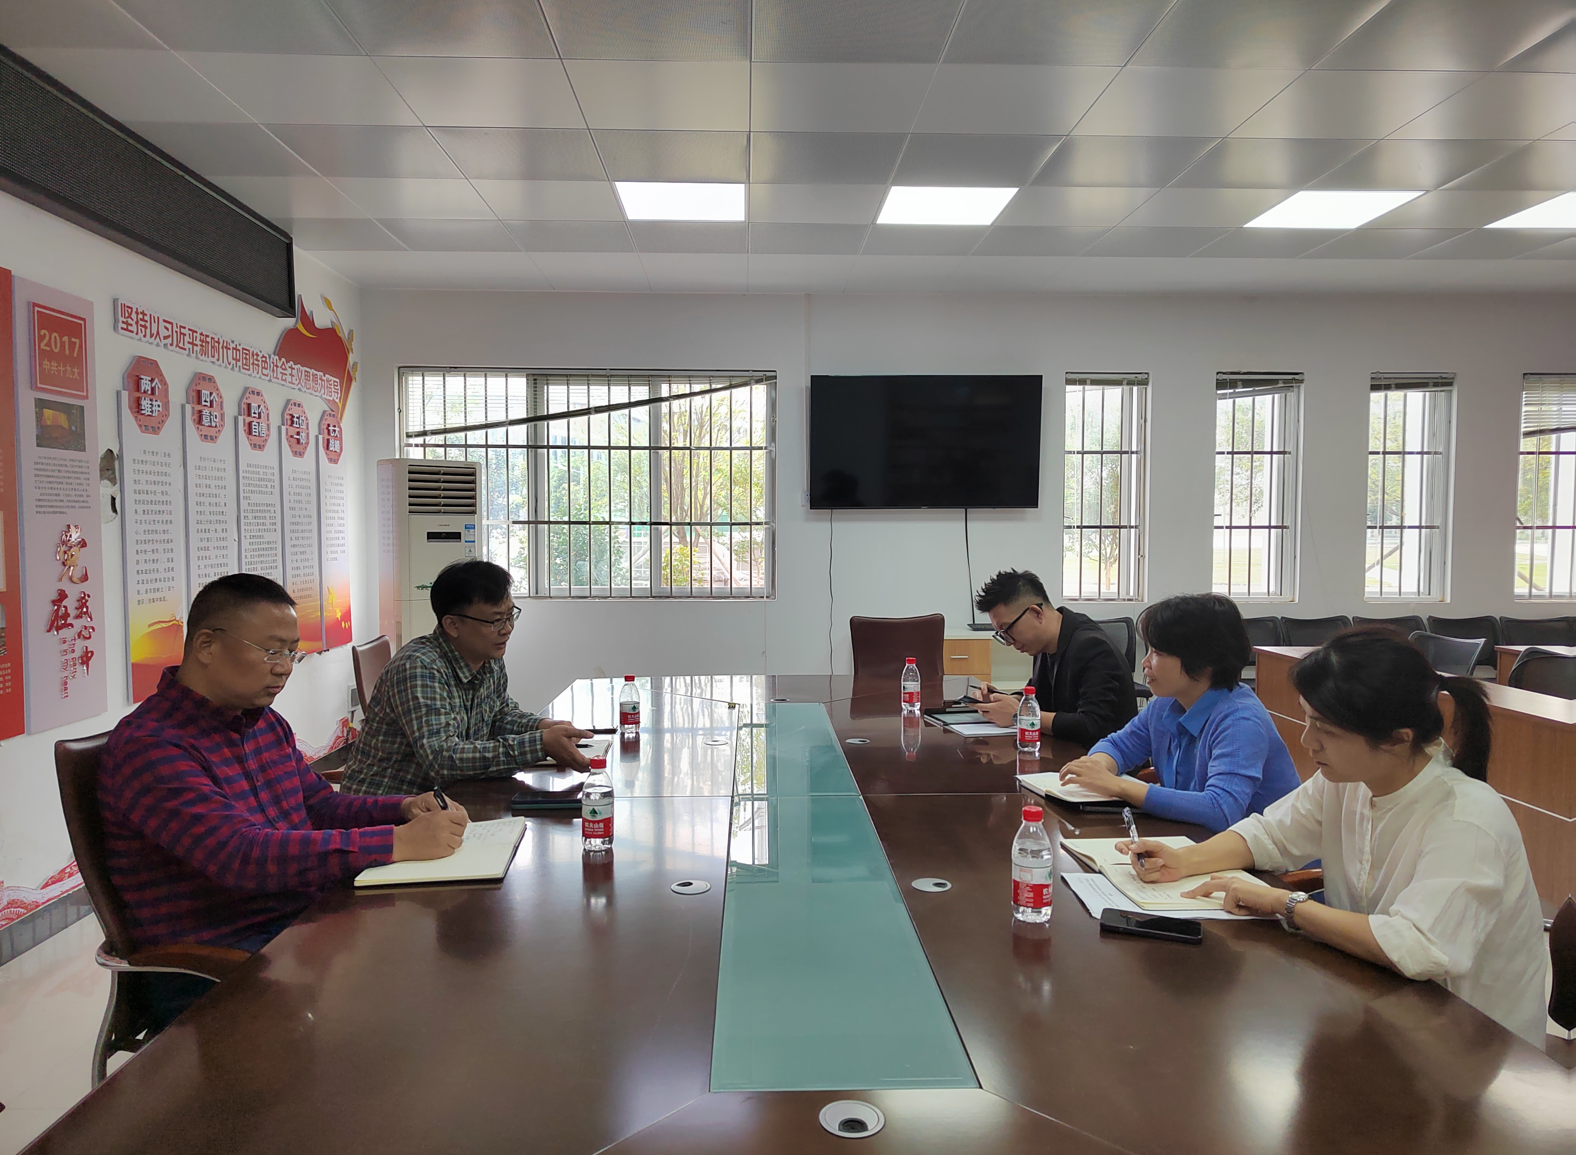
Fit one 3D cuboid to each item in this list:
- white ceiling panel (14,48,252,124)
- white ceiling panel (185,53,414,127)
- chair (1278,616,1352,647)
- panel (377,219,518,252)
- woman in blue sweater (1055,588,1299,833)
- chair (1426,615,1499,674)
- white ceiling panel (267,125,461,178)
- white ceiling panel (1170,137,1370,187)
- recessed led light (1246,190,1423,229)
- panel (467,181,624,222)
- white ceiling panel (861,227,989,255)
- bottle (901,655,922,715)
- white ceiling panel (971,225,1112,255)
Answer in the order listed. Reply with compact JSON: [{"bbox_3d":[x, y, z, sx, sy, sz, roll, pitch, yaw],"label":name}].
[{"bbox_3d":[-2.211,-1.651,3.527,0.570,0.030,0.590,0,3,-2],"label":"white ceiling panel"},{"bbox_3d":[-1.601,-1.625,3.487,0.590,0.030,0.590,0,3,-2],"label":"white ceiling panel"},{"bbox_3d":[3.333,0.676,6.407,0.470,0.830,0.580,0,3,-2],"label":"chair"},{"bbox_3d":[-1.643,-1.702,5.193,0.585,0.030,0.585,0,3,-2],"label":"panel"},{"bbox_3d":[0.963,0.662,2.551,0.630,1.247,0.500,-1,3,-17],"label":"woman in blue sweater"},{"bbox_3d":[4.050,0.648,6.090,0.480,0.860,0.560,0,3,-2],"label":"chair"},{"bbox_3d":[-1.649,-1.679,4.128,0.595,0.030,0.590,0,3,-2],"label":"white ceiling panel"},{"bbox_3d":[1.948,-1.695,4.278,0.600,0.025,0.600,0,3,-2],"label":"white ceiling panel"},{"bbox_3d":[2.524,-1.725,4.900,0.595,0.030,0.595,0,3,-2],"label":"recessed led light"},{"bbox_3d":[-1.057,-1.691,4.690,0.590,0.030,0.590,0,3,-2],"label":"panel"},{"bbox_3d":[0.709,-1.753,5.436,0.600,0.025,0.600,0,3,-2],"label":"white ceiling panel"},{"bbox_3d":[0.429,0.366,3.623,0.064,0.181,0.064,0,3,-2],"label":"bottle"},{"bbox_3d":[1.271,-1.708,5.293,0.585,0.030,0.585,0,3,-2],"label":"white ceiling panel"}]

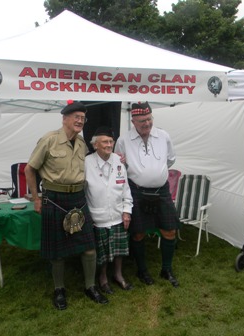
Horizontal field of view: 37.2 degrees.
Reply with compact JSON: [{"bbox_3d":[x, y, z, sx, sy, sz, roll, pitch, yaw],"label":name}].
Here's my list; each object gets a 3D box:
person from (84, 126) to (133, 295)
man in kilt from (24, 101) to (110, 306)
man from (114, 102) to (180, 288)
[{"bbox_3d":[-0.136,0.387,3.360,0.460,1.500,0.360,-3,7,-18],"label":"person"},{"bbox_3d":[-0.496,0.300,3.144,0.700,1.730,0.460,-3,7,-22],"label":"man in kilt"},{"bbox_3d":[0.247,0.256,3.460,0.610,1.730,0.460,-1,7,-7],"label":"man"}]

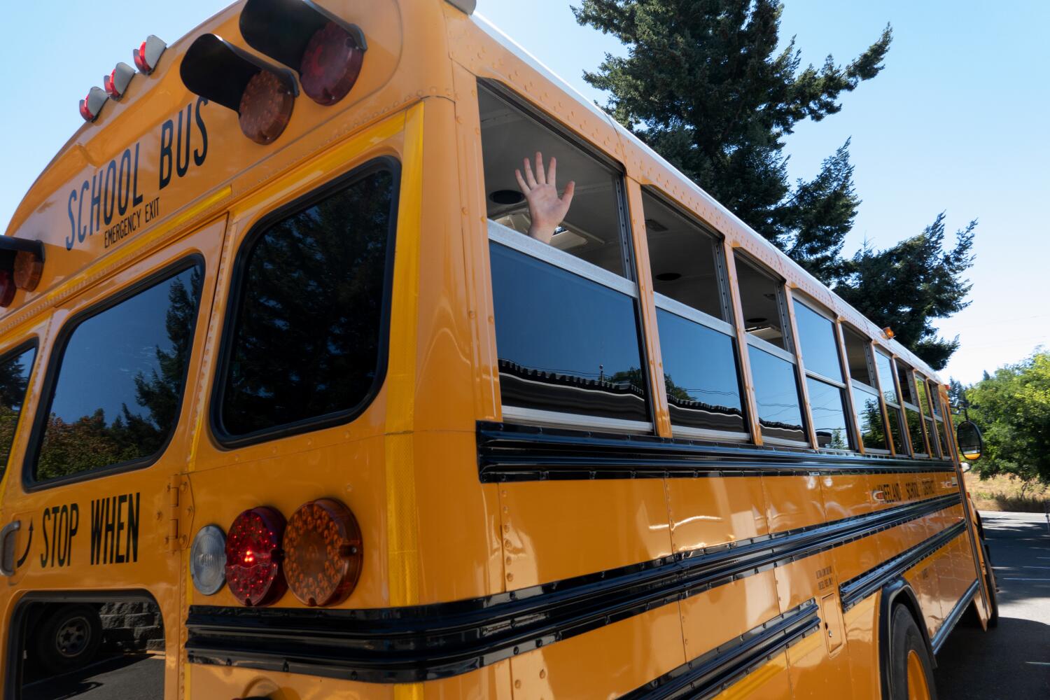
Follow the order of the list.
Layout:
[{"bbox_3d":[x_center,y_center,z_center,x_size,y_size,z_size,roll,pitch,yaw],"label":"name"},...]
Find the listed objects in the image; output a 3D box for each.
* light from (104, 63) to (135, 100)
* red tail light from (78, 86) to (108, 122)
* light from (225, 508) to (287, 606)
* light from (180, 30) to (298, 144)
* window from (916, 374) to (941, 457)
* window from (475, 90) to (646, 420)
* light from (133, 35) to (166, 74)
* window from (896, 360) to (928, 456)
[{"bbox_3d":[-1.218,-0.810,2.106,0.080,0.087,0.073,-14,-16,35],"label":"light"},{"bbox_3d":[-1.361,-0.771,2.209,0.080,0.087,0.073,-14,-16,35],"label":"red tail light"},{"bbox_3d":[-0.495,0.383,1.297,0.180,0.180,0.036,-14,-16,35],"label":"light"},{"bbox_3d":[-0.645,-0.582,1.588,0.190,0.188,0.172,-14,-16,35],"label":"light"},{"bbox_3d":[3.402,0.574,5.941,0.050,0.720,0.599,-14,-16,35],"label":"window"},{"bbox_3d":[0.097,-0.167,1.641,0.050,0.720,0.612,-14,-16,35],"label":"window"},{"bbox_3d":[-1.074,-0.843,2.001,0.080,0.087,0.073,-14,-16,35],"label":"light"},{"bbox_3d":[2.929,0.468,5.326,0.050,0.720,0.757,-14,-16,35],"label":"window"}]

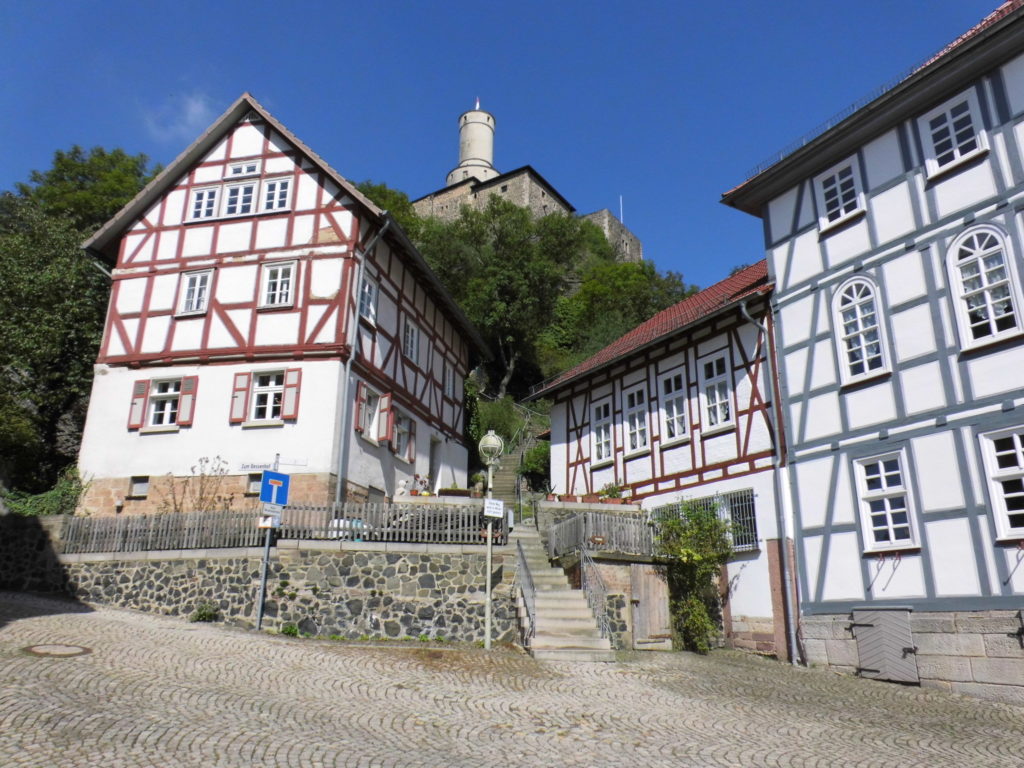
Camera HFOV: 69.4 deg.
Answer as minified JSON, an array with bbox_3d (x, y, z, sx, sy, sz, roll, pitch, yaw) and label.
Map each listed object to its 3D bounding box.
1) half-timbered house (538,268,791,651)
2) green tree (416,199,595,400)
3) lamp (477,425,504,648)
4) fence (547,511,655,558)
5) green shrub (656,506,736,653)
[{"bbox_3d":[6.049,1.593,19.122,7.500,10.050,9.593,9,-19,-26],"label":"half-timbered house"},{"bbox_3d":[-0.392,-4.750,39.167,8.837,11.273,8.500,1,-17,0],"label":"green tree"},{"bbox_3d":[-0.382,2.779,13.585,0.430,3.972,0.430,1,-17,0],"label":"lamp"},{"bbox_3d":[2.021,3.721,17.689,1.723,0.836,3.052,5,-18,-13],"label":"fence"},{"bbox_3d":[3.681,3.878,14.937,0.950,2.922,1.300,9,-19,-26],"label":"green shrub"}]

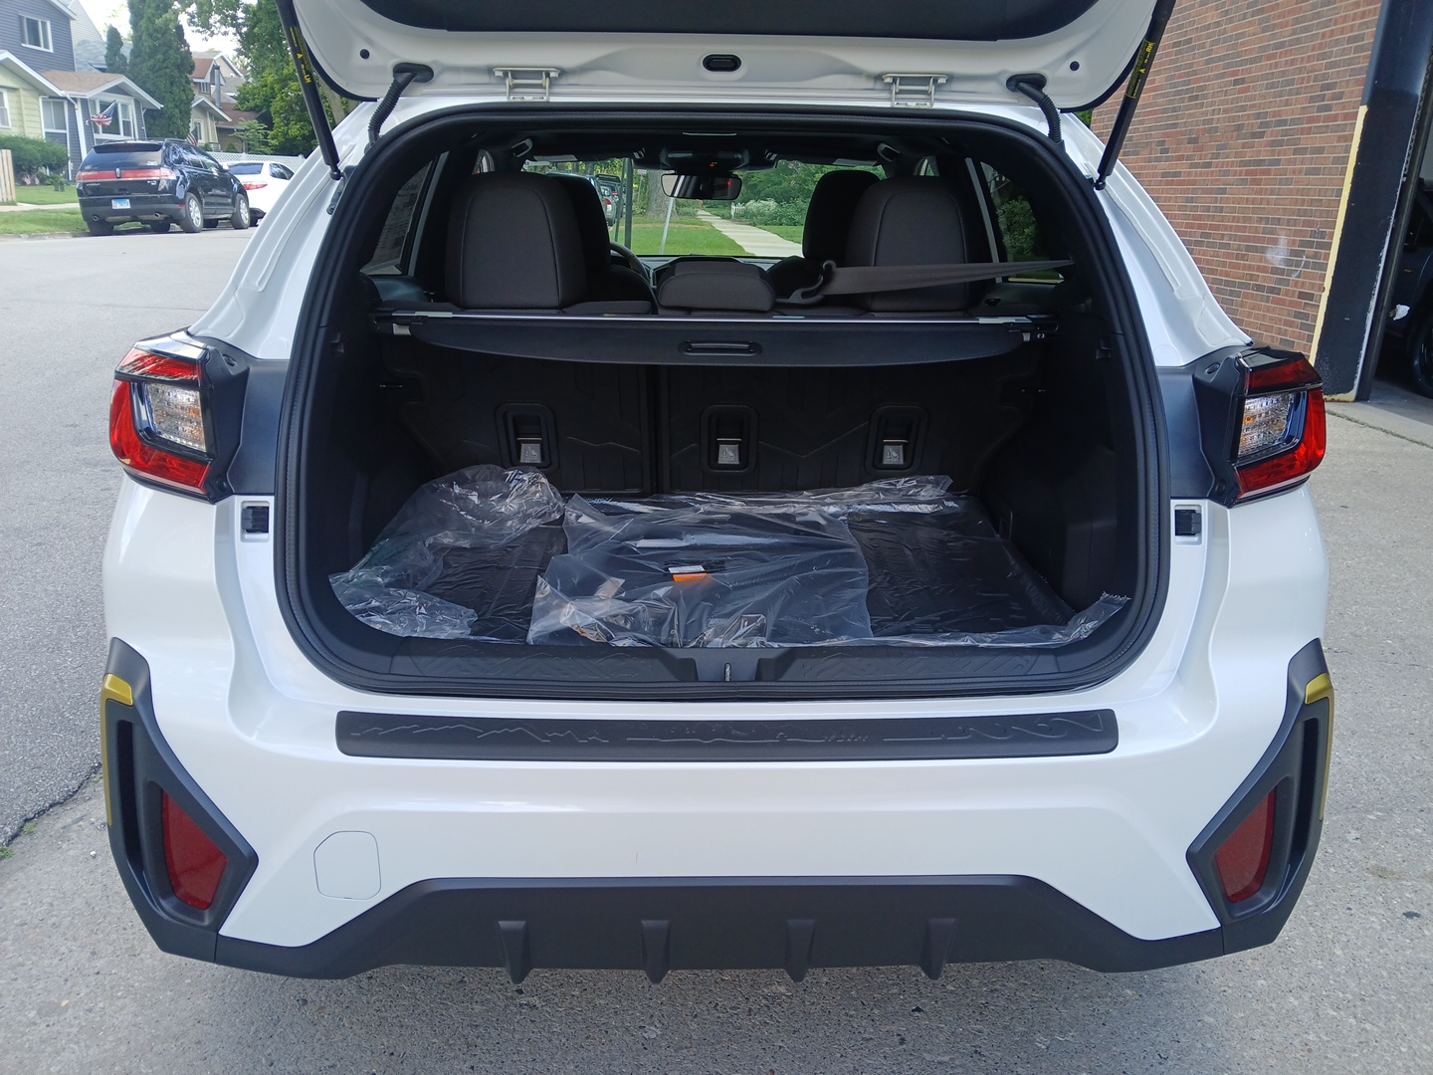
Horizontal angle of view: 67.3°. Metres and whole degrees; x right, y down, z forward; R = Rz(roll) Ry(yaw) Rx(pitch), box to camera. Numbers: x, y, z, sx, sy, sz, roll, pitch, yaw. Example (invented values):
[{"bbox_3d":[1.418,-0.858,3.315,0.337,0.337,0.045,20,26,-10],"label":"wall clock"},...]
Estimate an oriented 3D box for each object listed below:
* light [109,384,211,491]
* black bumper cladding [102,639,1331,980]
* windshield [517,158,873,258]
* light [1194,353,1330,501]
[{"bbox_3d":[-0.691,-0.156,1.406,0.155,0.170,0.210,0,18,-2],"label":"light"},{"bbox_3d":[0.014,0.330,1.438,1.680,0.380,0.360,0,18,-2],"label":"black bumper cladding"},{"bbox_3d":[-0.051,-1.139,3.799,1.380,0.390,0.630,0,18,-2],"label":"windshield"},{"bbox_3d":[0.710,-0.158,1.455,0.180,0.193,0.230,0,18,-2],"label":"light"}]

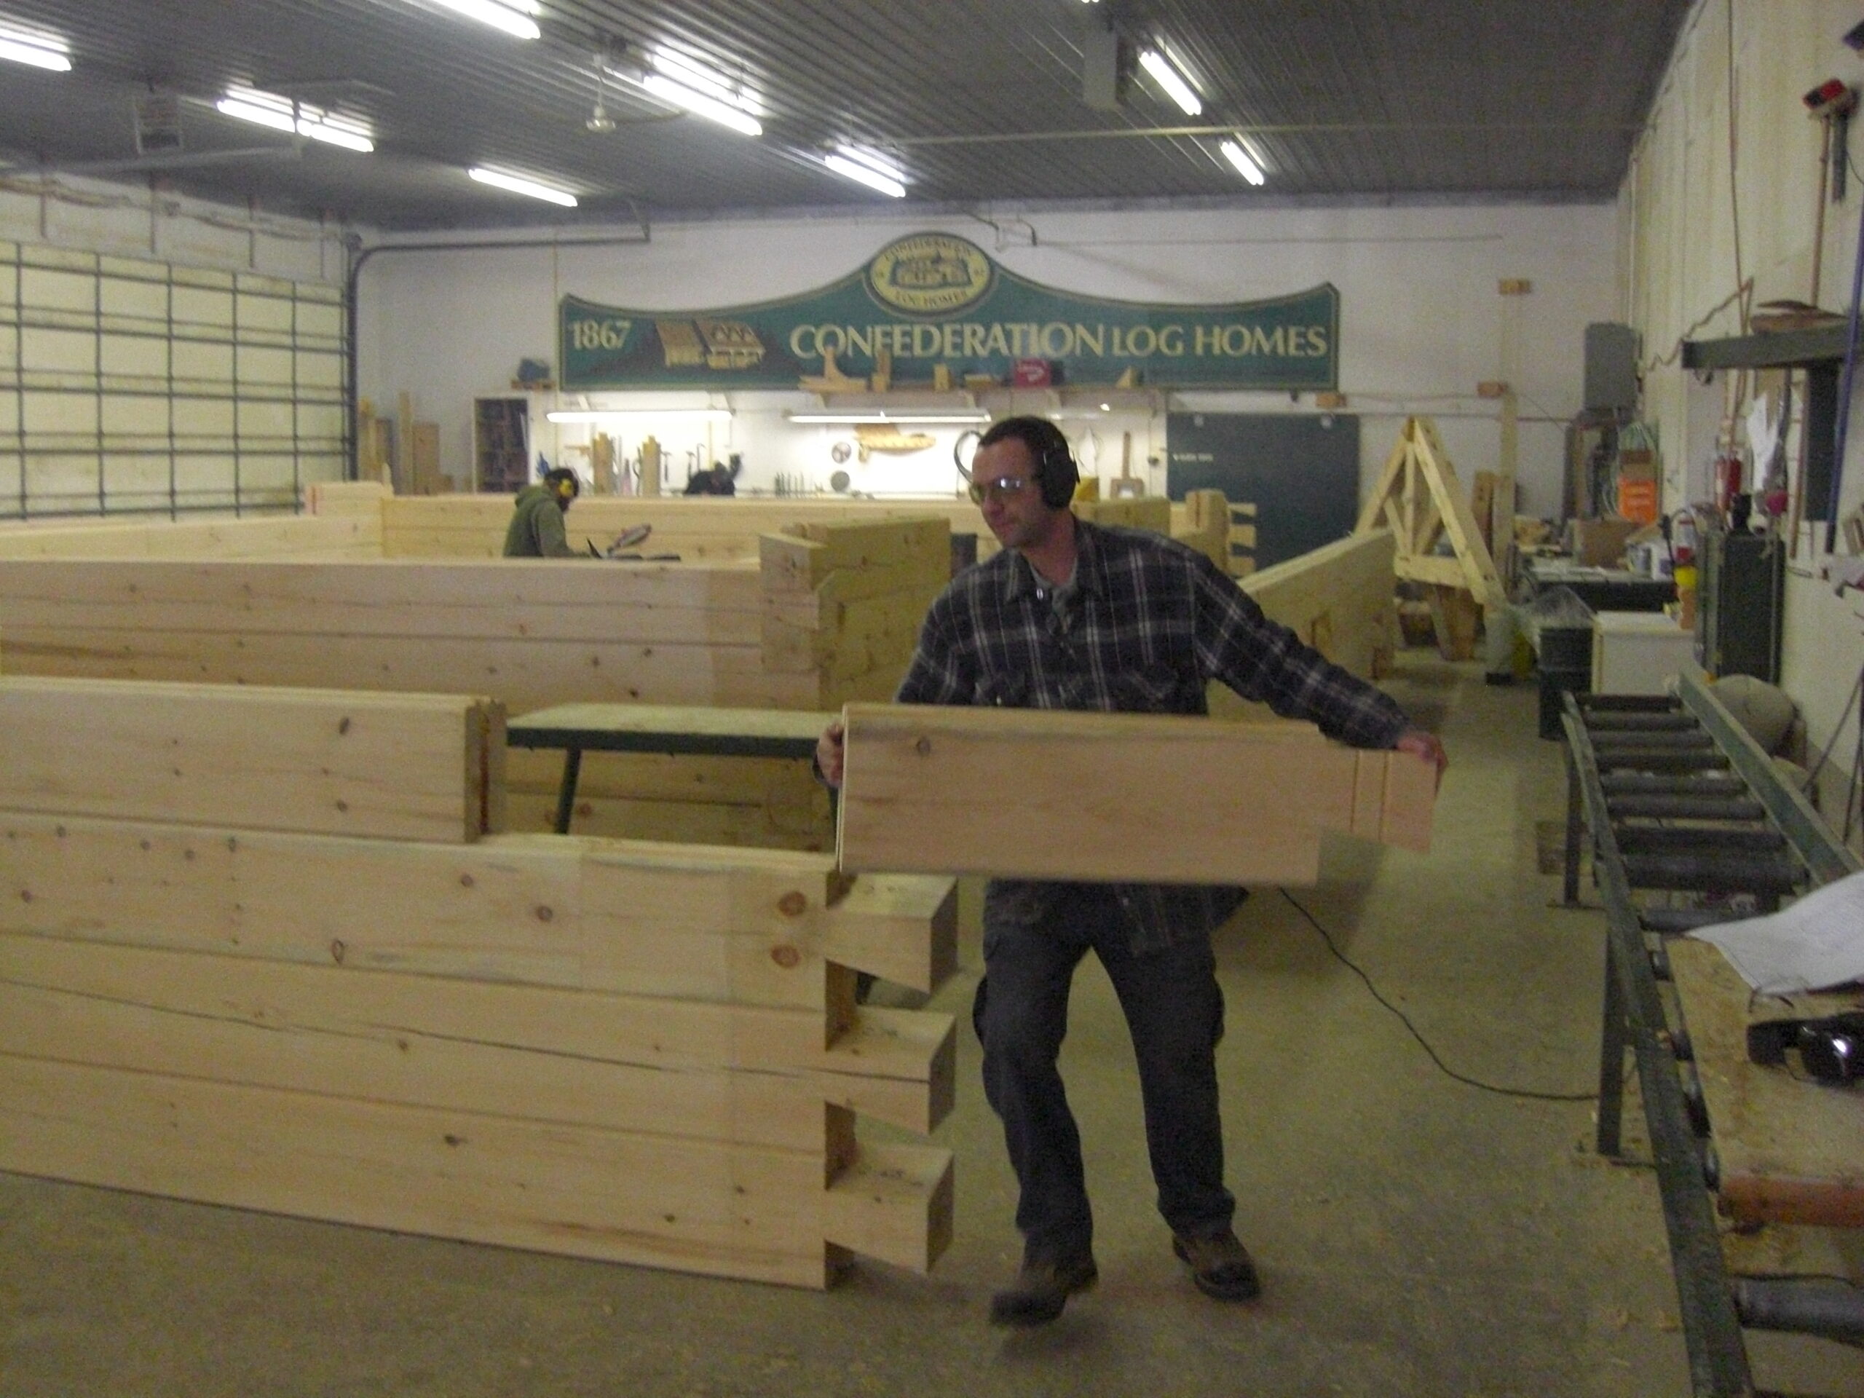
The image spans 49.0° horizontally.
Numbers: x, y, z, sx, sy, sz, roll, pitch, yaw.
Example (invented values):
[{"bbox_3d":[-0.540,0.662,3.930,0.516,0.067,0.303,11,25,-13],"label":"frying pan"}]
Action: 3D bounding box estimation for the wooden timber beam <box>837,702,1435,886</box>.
[{"bbox_3d":[0.366,0.169,3.719,1.060,0.290,0.150,2,6,-7],"label":"wooden timber beam"}]

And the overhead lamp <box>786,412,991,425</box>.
[{"bbox_3d":[-0.478,-3.063,22.385,2.340,0.110,0.180,2,7,16],"label":"overhead lamp"}]

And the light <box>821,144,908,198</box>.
[{"bbox_3d":[-0.599,-4.810,18.817,0.140,0.110,2.440,2,7,16],"label":"light"}]

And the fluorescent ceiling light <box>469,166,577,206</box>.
[{"bbox_3d":[-4.127,-5.181,20.841,0.130,0.090,2.440,2,7,16],"label":"fluorescent ceiling light"}]

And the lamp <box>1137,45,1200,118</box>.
[{"bbox_3d":[1.767,-4.497,15.033,0.130,0.090,2.440,2,7,16],"label":"lamp"}]

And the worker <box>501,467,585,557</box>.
[{"bbox_3d":[-2.256,-0.569,12.092,0.680,1.580,0.520,-1,7,-14],"label":"worker"}]

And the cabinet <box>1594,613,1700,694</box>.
[{"bbox_3d":[3.641,0.024,10.555,0.450,0.850,1.150,2,7,16],"label":"cabinet"}]

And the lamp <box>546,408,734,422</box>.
[{"bbox_3d":[-3.517,-3.403,24.648,2.440,0.120,0.180,2,7,16],"label":"lamp"}]

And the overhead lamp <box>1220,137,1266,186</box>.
[{"bbox_3d":[2.703,-4.647,17.757,0.140,0.110,2.440,2,7,16],"label":"overhead lamp"}]

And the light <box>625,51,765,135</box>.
[{"bbox_3d":[-1.756,-4.623,16.037,0.150,0.100,2.440,2,7,16],"label":"light"}]

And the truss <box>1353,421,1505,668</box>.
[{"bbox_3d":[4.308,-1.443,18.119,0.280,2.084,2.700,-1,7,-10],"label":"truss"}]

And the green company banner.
[{"bbox_3d":[-0.032,-4.243,22.487,8.950,1.730,0.060,2,7,16],"label":"green company banner"}]

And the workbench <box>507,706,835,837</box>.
[{"bbox_3d":[-0.612,0.487,6.365,1.270,0.840,0.580,2,7,16],"label":"workbench"}]

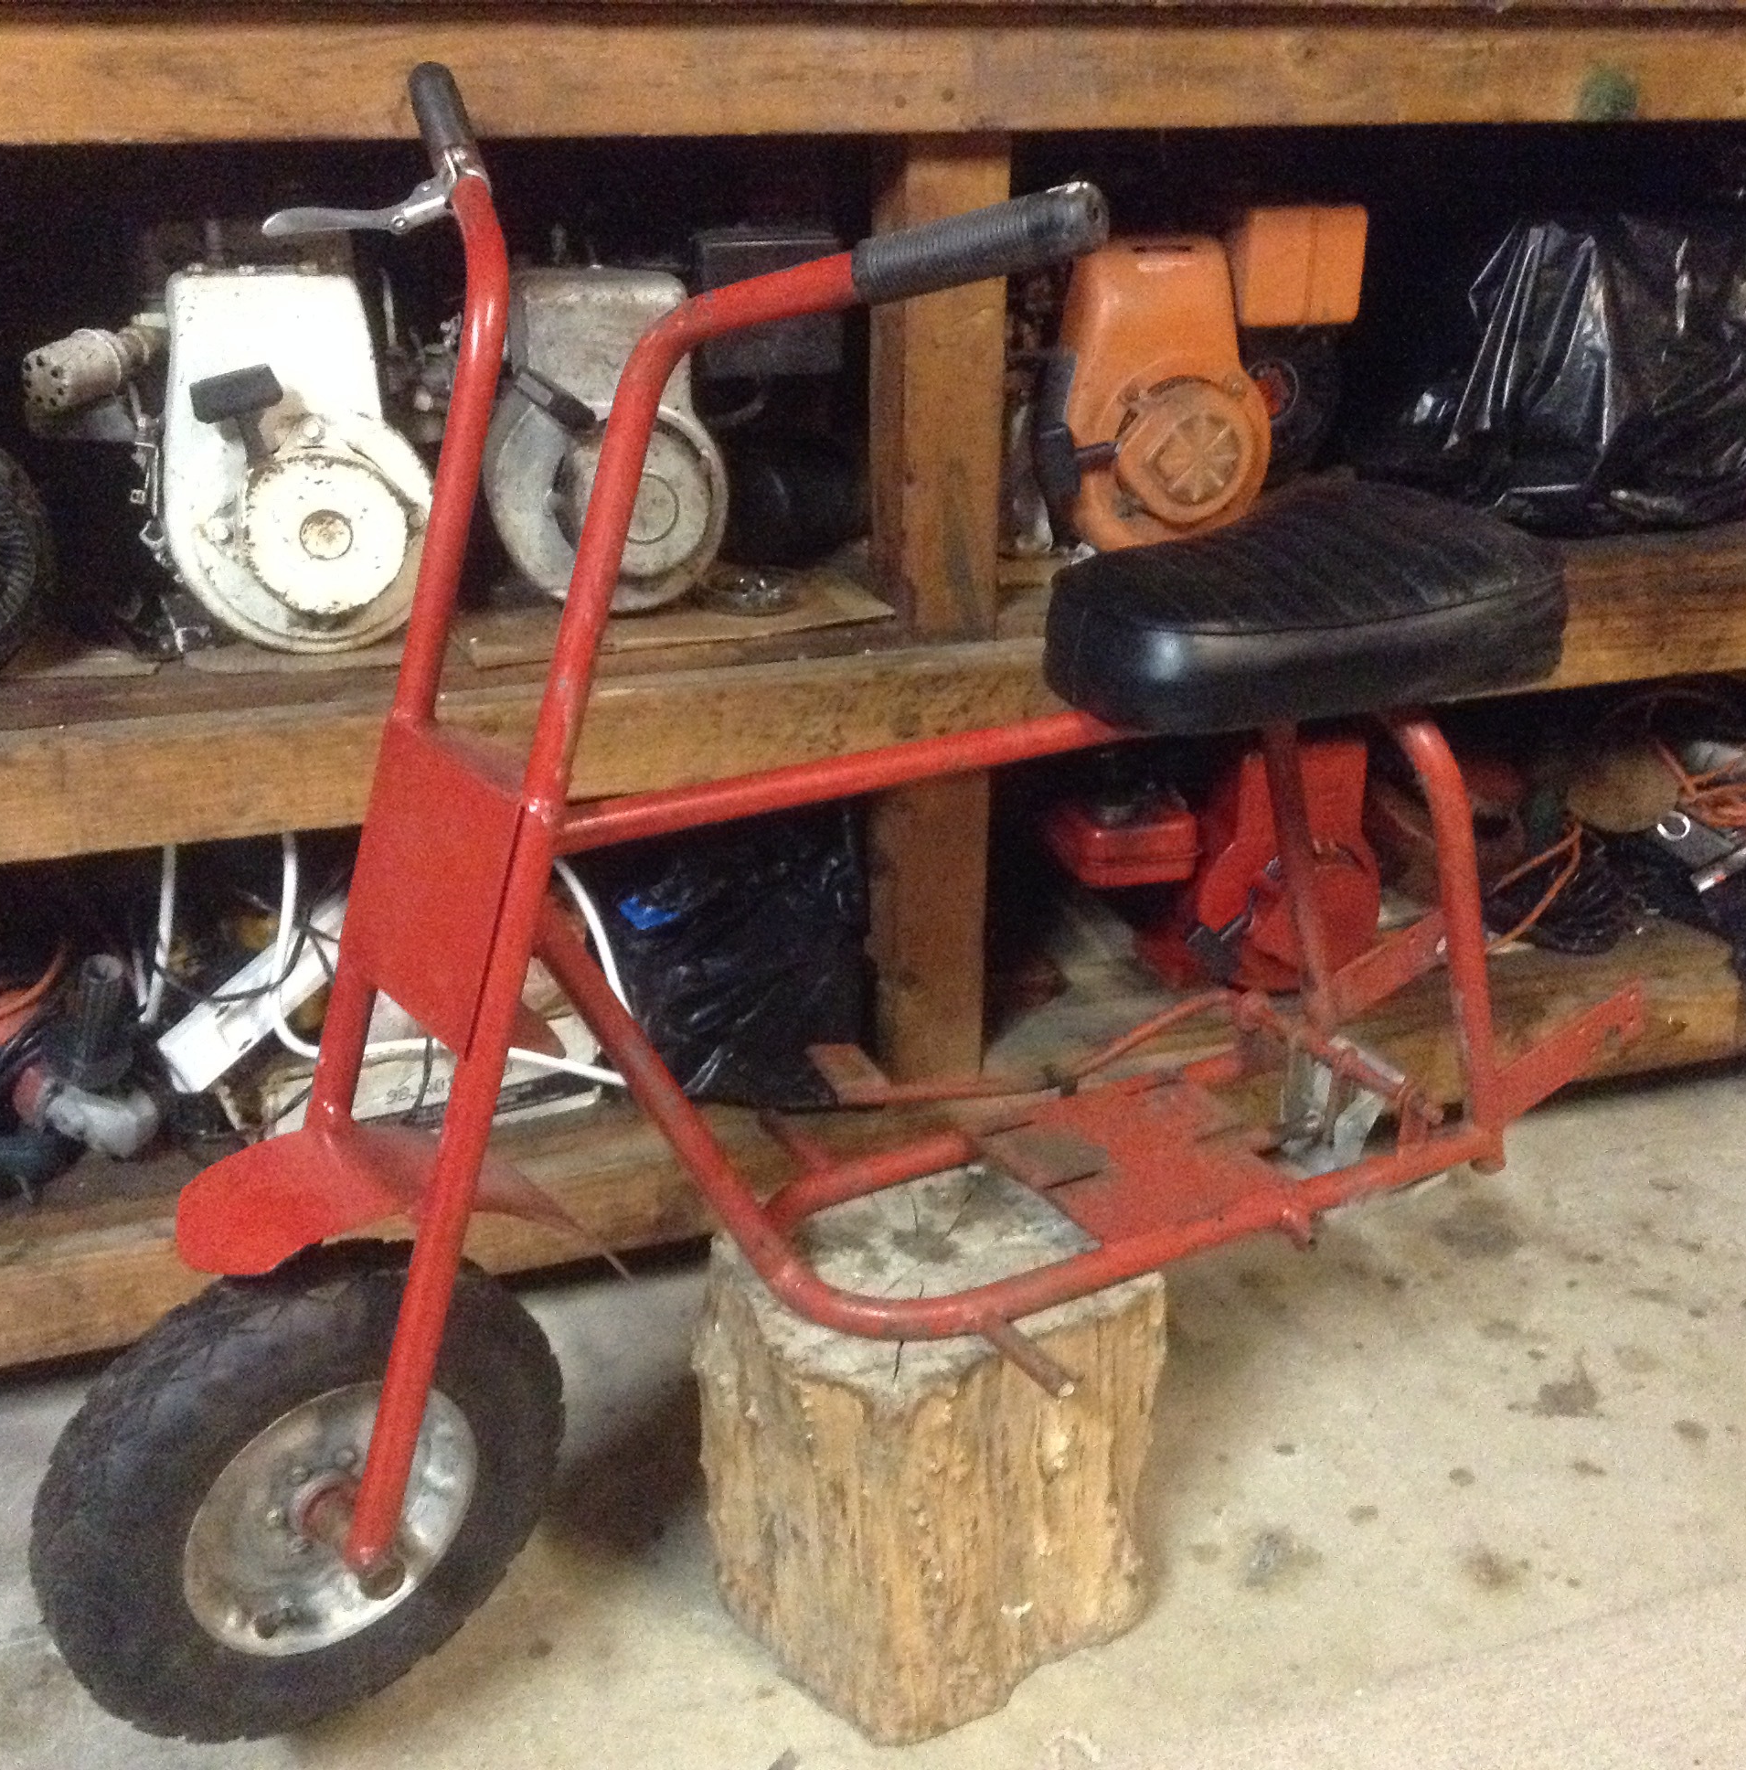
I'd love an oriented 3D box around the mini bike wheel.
[{"bbox_3d":[-0.336,0.364,1.359,0.333,0.333,0.090,-15,30,-34],"label":"mini bike wheel"}]

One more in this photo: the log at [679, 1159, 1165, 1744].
[{"bbox_3d":[0.033,0.370,1.528,0.256,0.265,0.231,-14,26,-33],"label":"log"}]

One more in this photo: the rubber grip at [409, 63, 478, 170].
[{"bbox_3d":[-0.253,-0.453,1.327,0.034,0.034,0.125,-4,43,-16],"label":"rubber grip"}]

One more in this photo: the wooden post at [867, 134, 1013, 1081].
[{"bbox_3d":[0.050,-0.218,1.937,0.087,0.816,0.085,-7,23,-19],"label":"wooden post"}]

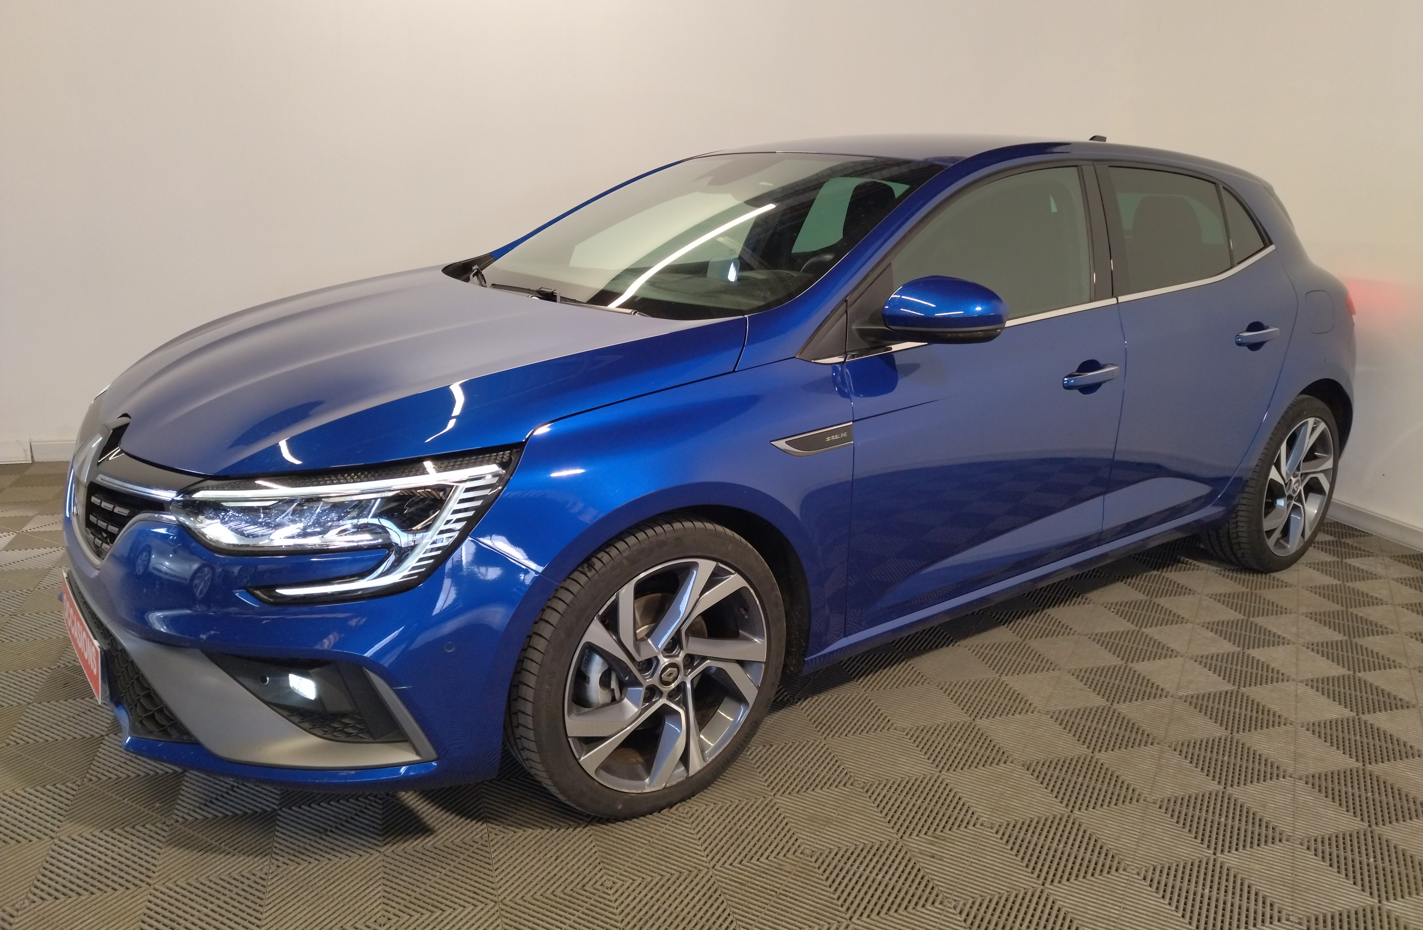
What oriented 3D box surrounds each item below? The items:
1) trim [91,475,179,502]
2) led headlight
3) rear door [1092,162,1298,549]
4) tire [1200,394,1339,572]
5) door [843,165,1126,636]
[{"bbox_3d":[-1.099,0.041,2.113,0.342,0.035,0.050,8,16,37],"label":"trim"},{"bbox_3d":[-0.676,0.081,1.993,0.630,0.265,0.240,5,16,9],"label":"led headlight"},{"bbox_3d":[1.441,-0.357,3.437,1.060,1.090,0.340,-9,20,-37],"label":"rear door"},{"bbox_3d":[1.956,0.052,3.911,0.635,0.635,0.235,-9,20,-37],"label":"tire"},{"bbox_3d":[0.679,-0.224,2.859,1.170,1.100,0.350,-9,20,-37],"label":"door"}]

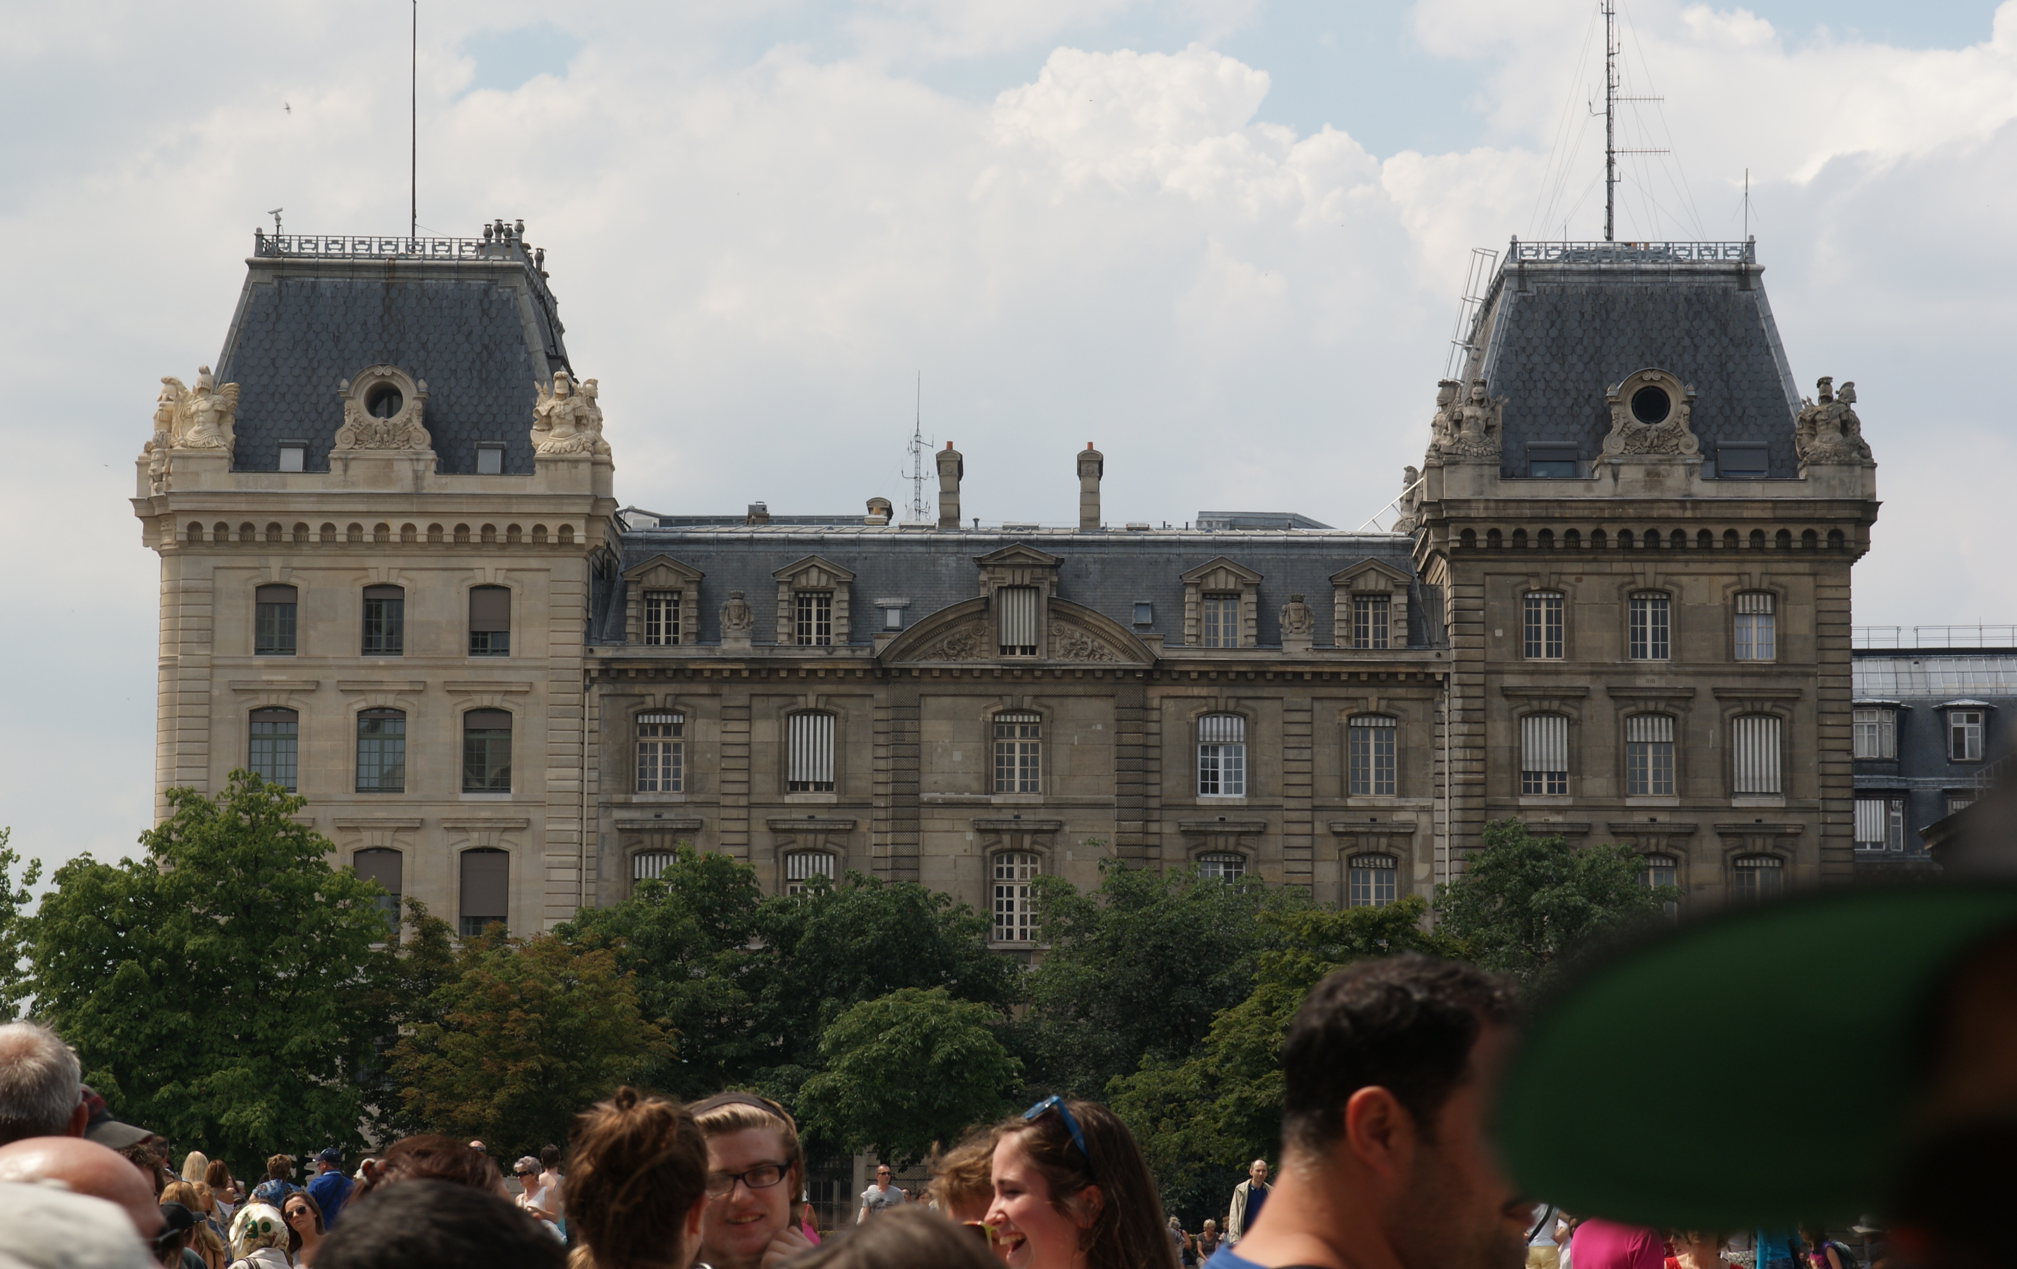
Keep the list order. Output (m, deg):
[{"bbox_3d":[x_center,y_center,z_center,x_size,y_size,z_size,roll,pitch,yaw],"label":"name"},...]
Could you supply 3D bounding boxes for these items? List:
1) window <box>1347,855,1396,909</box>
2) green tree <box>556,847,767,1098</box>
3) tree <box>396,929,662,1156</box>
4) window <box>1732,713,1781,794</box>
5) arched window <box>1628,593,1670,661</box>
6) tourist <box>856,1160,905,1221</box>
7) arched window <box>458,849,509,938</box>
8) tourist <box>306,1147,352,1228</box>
[{"bbox_3d":[10.296,7.551,142.790,1.380,2.630,0.300,0,-6,0],"label":"window"},{"bbox_3d":[-7.871,9.143,112.532,5.100,8.816,5.100,0,-6,0],"label":"green tree"},{"bbox_3d":[-9.105,8.526,94.669,5.289,6.239,5.289,0,-6,0],"label":"tree"},{"bbox_3d":[23.395,3.765,157.706,1.600,2.518,0.280,0,-6,0],"label":"window"},{"bbox_3d":[18.647,-0.207,146.863,1.215,1.982,0.300,0,-6,0],"label":"arched window"},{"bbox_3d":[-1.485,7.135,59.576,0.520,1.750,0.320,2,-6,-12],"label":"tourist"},{"bbox_3d":[-15.181,7.529,146.043,1.441,2.667,0.300,0,-6,0],"label":"arched window"},{"bbox_3d":[-6.724,5.956,49.907,0.540,1.750,0.360,3,-7,-27],"label":"tourist"}]

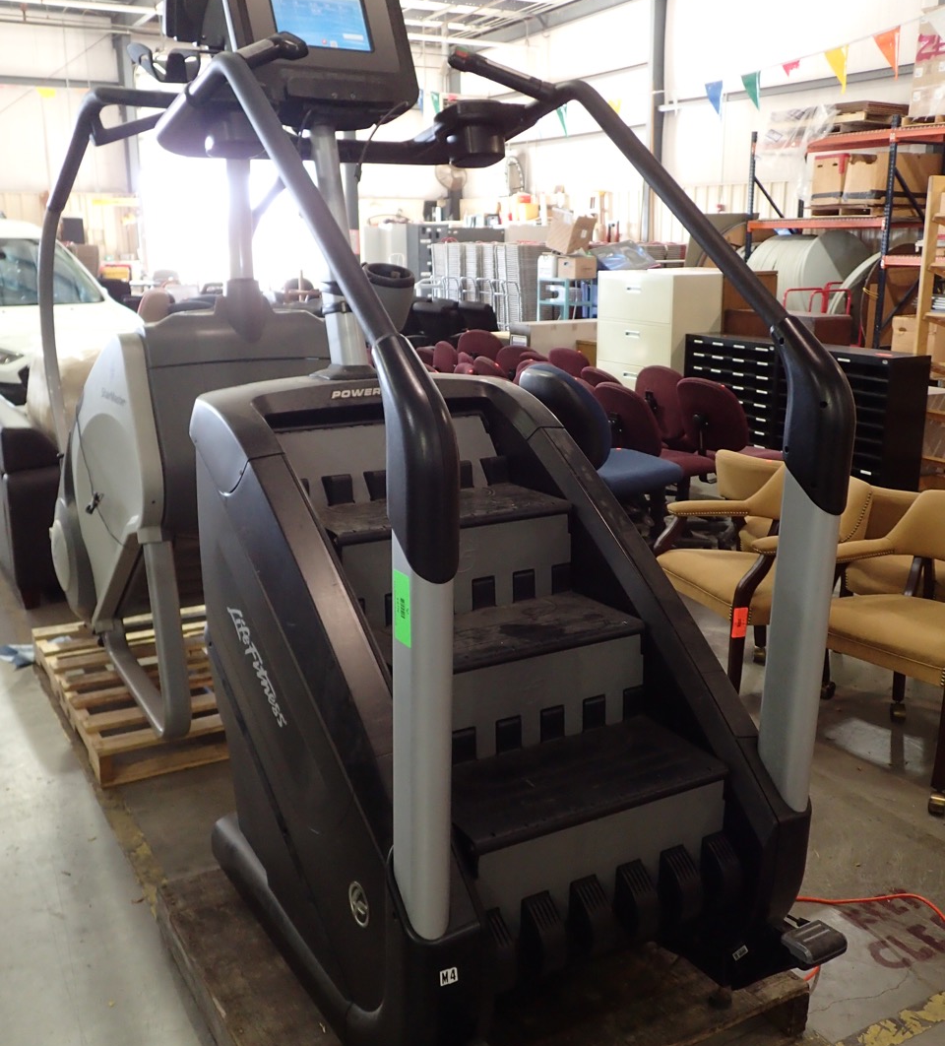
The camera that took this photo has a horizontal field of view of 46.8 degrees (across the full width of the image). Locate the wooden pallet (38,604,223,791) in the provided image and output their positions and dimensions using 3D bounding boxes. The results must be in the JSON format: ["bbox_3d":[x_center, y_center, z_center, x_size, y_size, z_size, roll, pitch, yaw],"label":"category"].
[{"bbox_3d":[-0.956,0.536,3.996,1.020,0.120,1.220,-9,17,-28],"label":"wooden pallet"}]

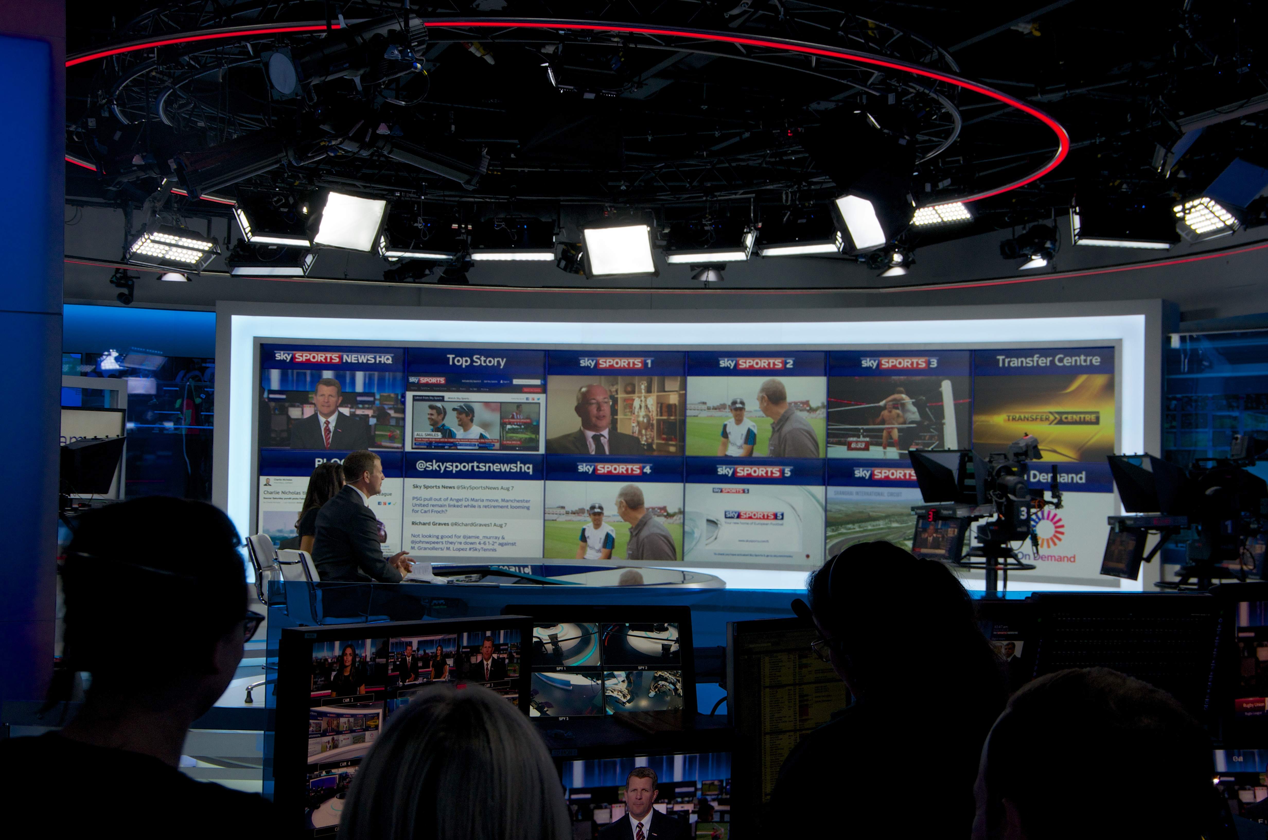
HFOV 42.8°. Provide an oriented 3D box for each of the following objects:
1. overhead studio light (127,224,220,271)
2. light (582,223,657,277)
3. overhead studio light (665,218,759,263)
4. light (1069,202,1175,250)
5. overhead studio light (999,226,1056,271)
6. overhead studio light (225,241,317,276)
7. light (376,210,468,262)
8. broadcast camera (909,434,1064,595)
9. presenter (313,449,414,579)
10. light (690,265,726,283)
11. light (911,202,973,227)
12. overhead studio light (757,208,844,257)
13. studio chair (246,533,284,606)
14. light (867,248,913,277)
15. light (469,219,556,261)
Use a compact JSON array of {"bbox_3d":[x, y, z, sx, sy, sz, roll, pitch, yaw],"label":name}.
[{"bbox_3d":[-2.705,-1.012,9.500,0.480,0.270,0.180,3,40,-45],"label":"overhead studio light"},{"bbox_3d":[-0.096,-1.141,10.800,0.490,0.400,0.190,1,37,0],"label":"light"},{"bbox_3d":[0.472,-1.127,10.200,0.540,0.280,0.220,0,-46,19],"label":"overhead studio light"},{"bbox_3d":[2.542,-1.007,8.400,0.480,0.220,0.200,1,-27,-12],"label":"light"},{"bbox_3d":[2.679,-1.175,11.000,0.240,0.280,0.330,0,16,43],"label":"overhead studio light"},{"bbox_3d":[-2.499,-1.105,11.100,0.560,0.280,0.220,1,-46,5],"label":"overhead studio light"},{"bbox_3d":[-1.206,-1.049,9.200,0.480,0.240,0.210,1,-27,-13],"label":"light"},{"bbox_3d":[2.026,0.865,9.250,1.050,1.580,0.680,2,-2,-31],"label":"broadcast camera"},{"bbox_3d":[-1.437,0.833,8.800,0.700,1.320,0.520,1,-1,-20],"label":"presenter"},{"bbox_3d":[0.473,-0.944,10.300,0.220,0.140,0.220,1,-1,0],"label":"light"},{"bbox_3d":[2.143,-1.443,11.300,0.440,0.250,0.160,1,29,9],"label":"light"},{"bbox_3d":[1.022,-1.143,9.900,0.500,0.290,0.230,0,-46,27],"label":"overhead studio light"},{"bbox_3d":[-1.860,1.053,9.300,0.620,0.830,0.580,1,-1,6],"label":"studio chair"},{"bbox_3d":[1.781,-1.094,11.200,0.260,0.210,0.270,1,24,11],"label":"light"},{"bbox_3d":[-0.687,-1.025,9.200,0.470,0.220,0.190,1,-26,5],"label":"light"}]

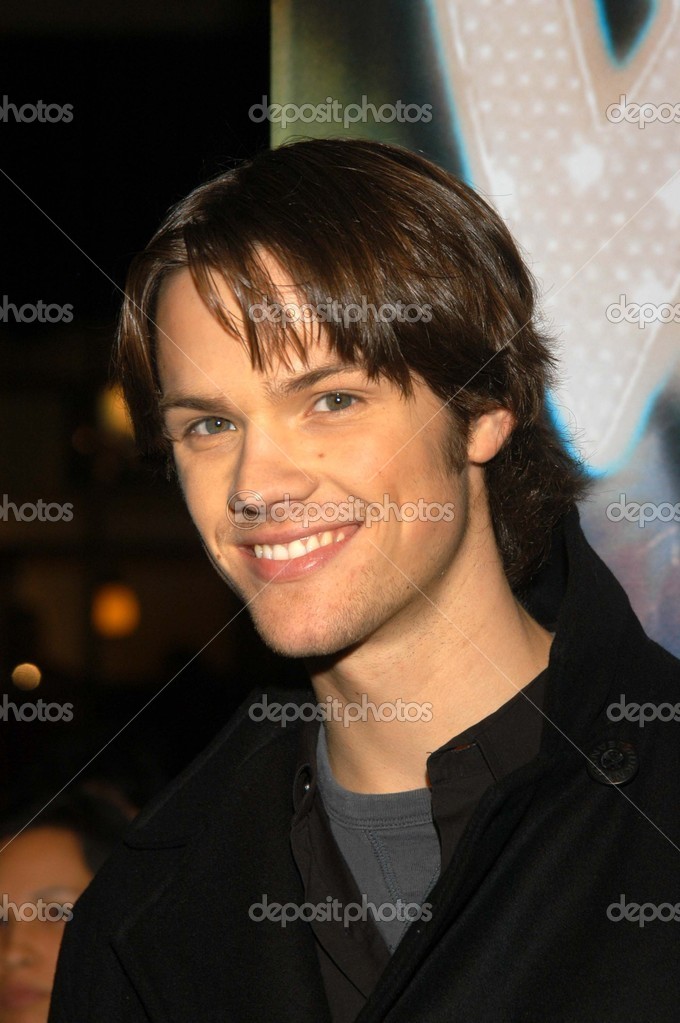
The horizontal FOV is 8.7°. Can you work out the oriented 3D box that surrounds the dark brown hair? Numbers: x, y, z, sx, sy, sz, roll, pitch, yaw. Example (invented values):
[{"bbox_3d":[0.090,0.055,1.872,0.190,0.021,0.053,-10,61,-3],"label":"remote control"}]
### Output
[{"bbox_3d":[0.003,-0.068,2.270,0.205,0.240,0.240,-9,-1,24],"label":"dark brown hair"}]

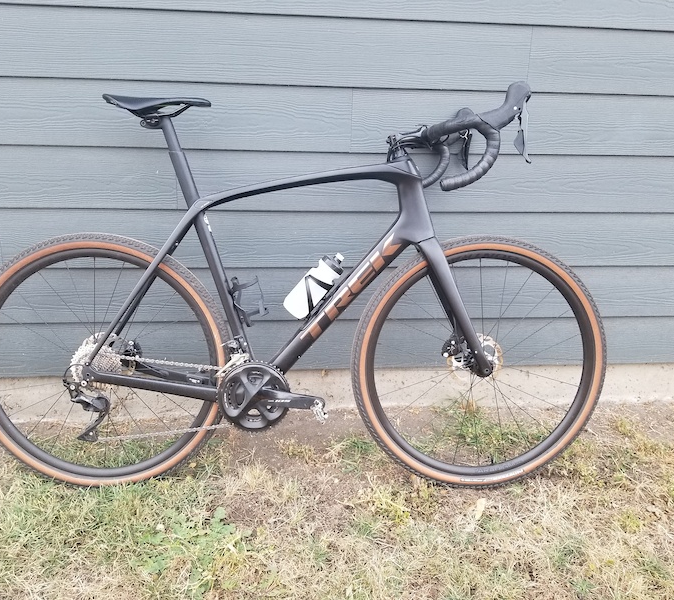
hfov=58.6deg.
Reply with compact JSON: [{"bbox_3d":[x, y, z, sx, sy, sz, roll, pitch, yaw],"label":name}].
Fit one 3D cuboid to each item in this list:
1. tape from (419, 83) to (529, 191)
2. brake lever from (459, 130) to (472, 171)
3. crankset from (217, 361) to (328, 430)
[{"bbox_3d":[0.310,-0.402,1.552,0.213,0.248,0.464,0,9,-5],"label":"tape"},{"bbox_3d":[0.378,-0.446,1.769,0.040,0.135,0.030,0,9,-5],"label":"brake lever"},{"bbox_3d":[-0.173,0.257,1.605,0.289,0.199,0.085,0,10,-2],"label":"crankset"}]

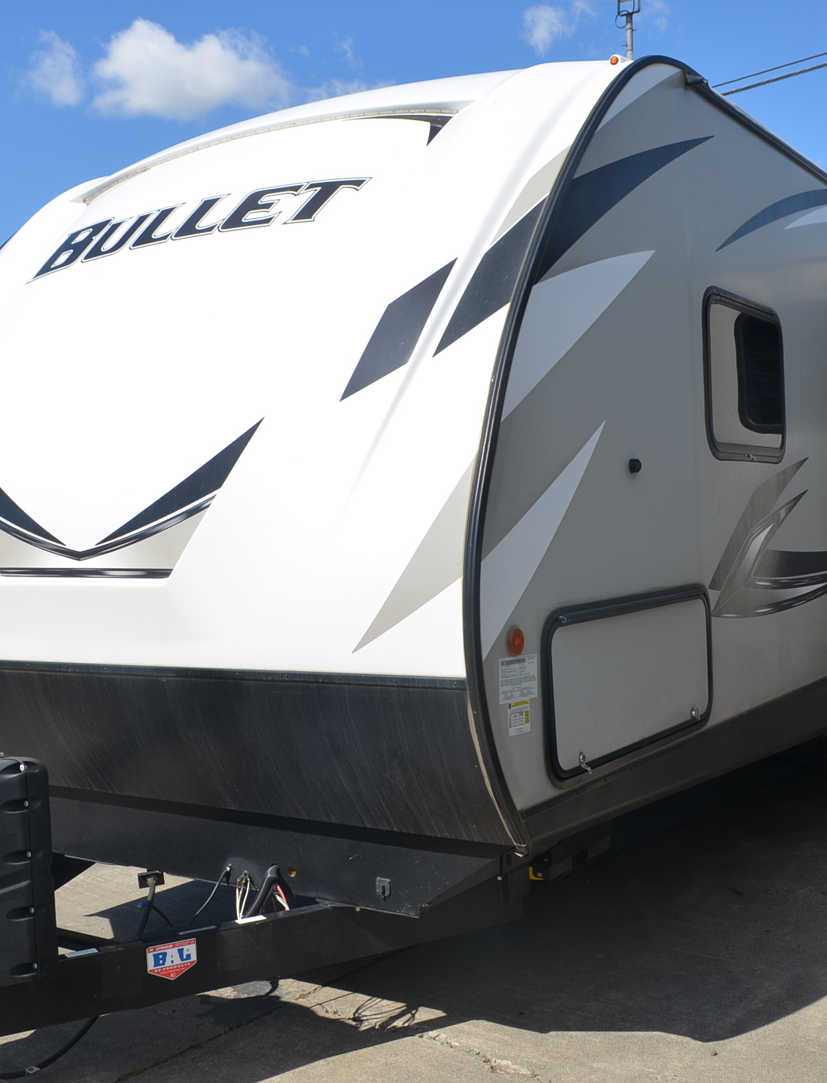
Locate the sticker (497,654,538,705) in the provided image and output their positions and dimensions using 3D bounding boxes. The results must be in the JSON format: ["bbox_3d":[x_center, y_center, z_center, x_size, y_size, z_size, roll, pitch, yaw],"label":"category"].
[{"bbox_3d":[0.245,0.319,2.851,0.006,0.105,0.180,-2,1,34],"label":"sticker"}]

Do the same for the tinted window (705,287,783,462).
[{"bbox_3d":[1.157,-0.555,4.228,0.040,0.550,0.765,-2,1,34],"label":"tinted window"}]

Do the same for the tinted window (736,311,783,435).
[{"bbox_3d":[1.227,-0.584,4.342,0.030,0.390,0.475,-2,1,34],"label":"tinted window"}]

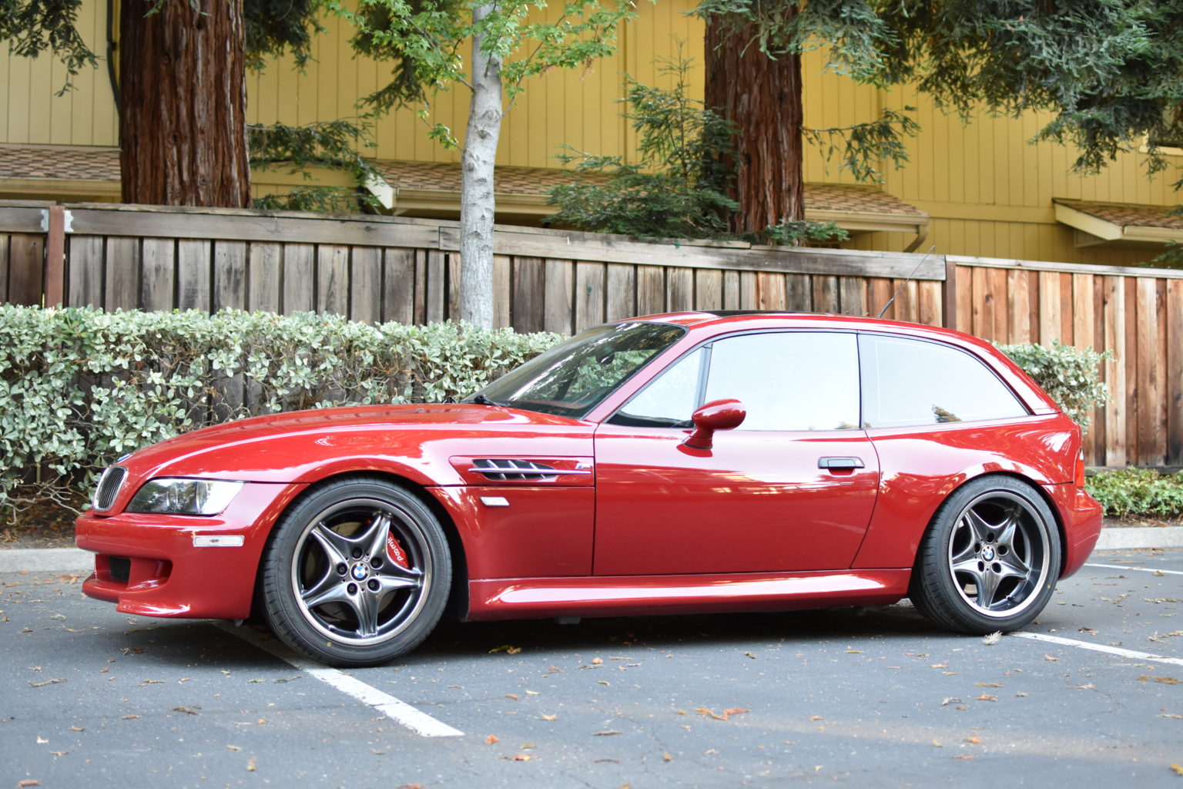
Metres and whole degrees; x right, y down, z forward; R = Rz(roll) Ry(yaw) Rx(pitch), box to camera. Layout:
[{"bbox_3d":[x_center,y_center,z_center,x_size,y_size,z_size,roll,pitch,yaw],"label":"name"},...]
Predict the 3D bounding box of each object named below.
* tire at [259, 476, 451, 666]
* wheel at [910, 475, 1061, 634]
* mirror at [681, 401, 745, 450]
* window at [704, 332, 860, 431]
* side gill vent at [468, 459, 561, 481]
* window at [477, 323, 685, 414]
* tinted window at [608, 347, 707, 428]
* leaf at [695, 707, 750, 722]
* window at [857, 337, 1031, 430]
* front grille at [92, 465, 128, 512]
[{"bbox_3d":[-0.779,0.575,5.568,0.628,0.625,0.225,1,-3,-24],"label":"tire"},{"bbox_3d":[1.483,0.607,6.533,0.628,0.625,0.250,1,-3,-24],"label":"wheel"},{"bbox_3d":[0.441,0.101,5.949,0.155,0.165,0.210,1,-3,-24],"label":"mirror"},{"bbox_3d":[0.708,-0.052,6.304,0.780,0.415,0.040,0,-29,-24],"label":"window"},{"bbox_3d":[-0.262,0.252,5.719,0.326,0.077,0.040,1,-3,-24],"label":"side gill vent"},{"bbox_3d":[-0.169,-0.060,6.651,0.680,0.130,1.380,-37,12,-21],"label":"window"},{"bbox_3d":[0.235,-0.040,6.096,0.451,0.358,0.030,3,-32,-20],"label":"tinted window"},{"bbox_3d":[0.325,0.792,4.252,0.130,0.028,0.080,0,-3,0],"label":"leaf"},{"bbox_3d":[1.302,-0.065,6.594,0.789,0.401,0.040,-3,-29,-28],"label":"window"},{"bbox_3d":[-1.646,0.322,5.846,0.052,0.150,0.183,24,-12,-31],"label":"front grille"}]

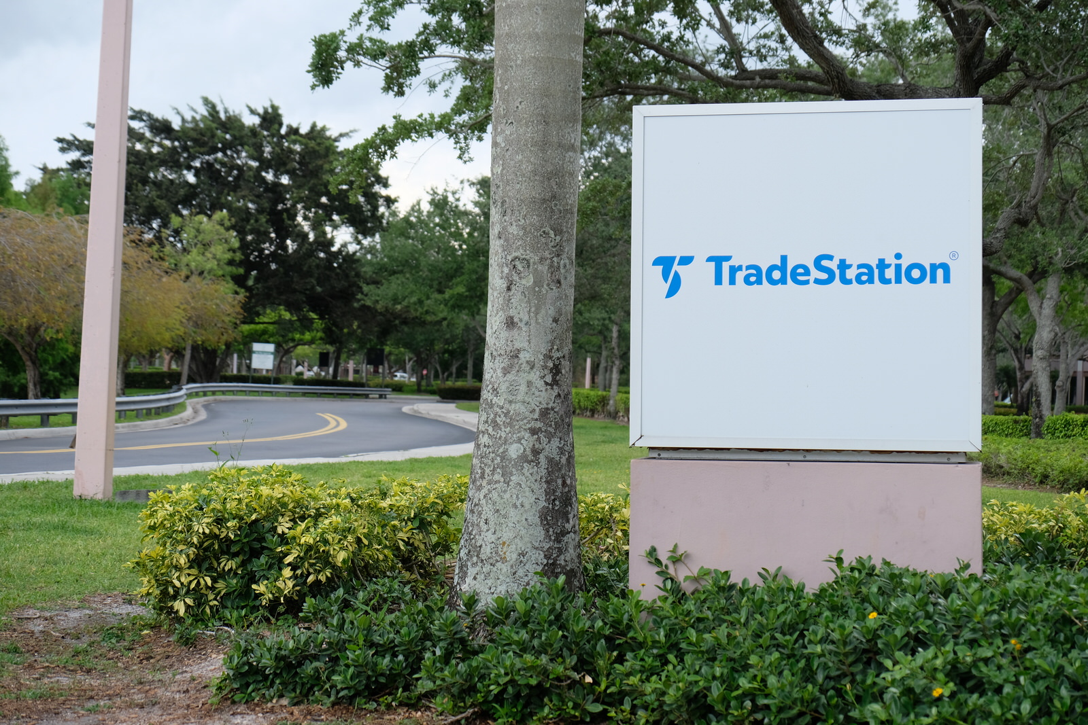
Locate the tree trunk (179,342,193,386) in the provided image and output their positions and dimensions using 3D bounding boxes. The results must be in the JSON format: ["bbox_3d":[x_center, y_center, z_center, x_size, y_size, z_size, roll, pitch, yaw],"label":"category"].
[{"bbox_3d":[-18.739,0.111,98.000,0.676,2.399,0.550,0,-1,0],"label":"tree trunk"}]

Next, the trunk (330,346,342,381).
[{"bbox_3d":[-12.201,0.087,110.000,0.664,2.119,0.600,0,-1,0],"label":"trunk"}]

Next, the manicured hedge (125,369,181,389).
[{"bbox_3d":[-21.401,0.922,103.000,3.318,1.051,1.500,0,-1,0],"label":"manicured hedge"}]

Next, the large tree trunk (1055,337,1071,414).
[{"bbox_3d":[14.950,0.404,54.000,0.477,2.301,0.450,0,-1,0],"label":"large tree trunk"}]

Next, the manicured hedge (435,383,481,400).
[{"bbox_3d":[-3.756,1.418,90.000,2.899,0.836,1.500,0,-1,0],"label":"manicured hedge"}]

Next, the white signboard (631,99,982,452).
[{"bbox_3d":[1.163,-0.378,8.325,1.520,1.519,0.280,0,-1,11],"label":"white signboard"}]

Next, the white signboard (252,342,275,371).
[{"bbox_3d":[-13.765,-0.292,92.000,1.120,1.300,0.080,2,0,-6],"label":"white signboard"}]

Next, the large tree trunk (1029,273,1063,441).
[{"bbox_3d":[11.614,-0.089,43.500,0.750,4.050,0.600,2,0,14],"label":"large tree trunk"}]

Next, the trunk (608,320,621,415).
[{"bbox_3d":[2.582,0.250,69.000,0.450,3.650,0.400,2,0,0],"label":"trunk"}]

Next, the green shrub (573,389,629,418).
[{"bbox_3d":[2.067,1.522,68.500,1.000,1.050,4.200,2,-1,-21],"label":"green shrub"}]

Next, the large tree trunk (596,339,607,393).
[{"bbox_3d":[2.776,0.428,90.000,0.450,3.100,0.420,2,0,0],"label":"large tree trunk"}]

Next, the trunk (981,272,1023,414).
[{"bbox_3d":[12.215,-0.283,50.000,1.100,4.300,0.800,2,0,14],"label":"trunk"}]

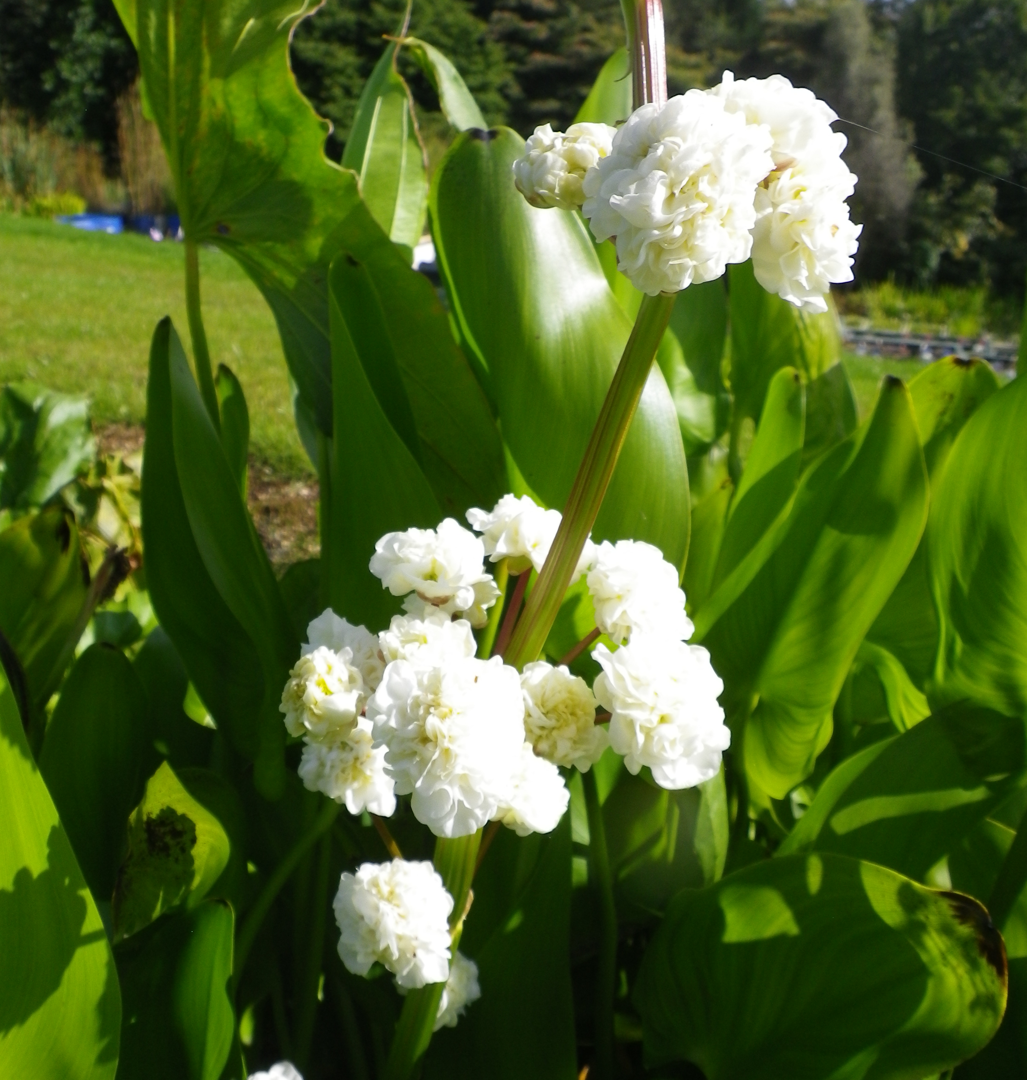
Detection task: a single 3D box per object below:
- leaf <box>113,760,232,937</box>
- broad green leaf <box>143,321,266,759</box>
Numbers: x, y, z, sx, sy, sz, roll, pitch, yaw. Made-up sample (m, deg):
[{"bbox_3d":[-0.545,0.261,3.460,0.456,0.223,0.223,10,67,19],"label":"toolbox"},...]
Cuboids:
[{"bbox_3d":[-0.154,0.141,0.500,0.052,0.080,0.030,6,15,-11],"label":"leaf"},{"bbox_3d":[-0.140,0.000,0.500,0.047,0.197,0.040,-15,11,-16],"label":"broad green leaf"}]

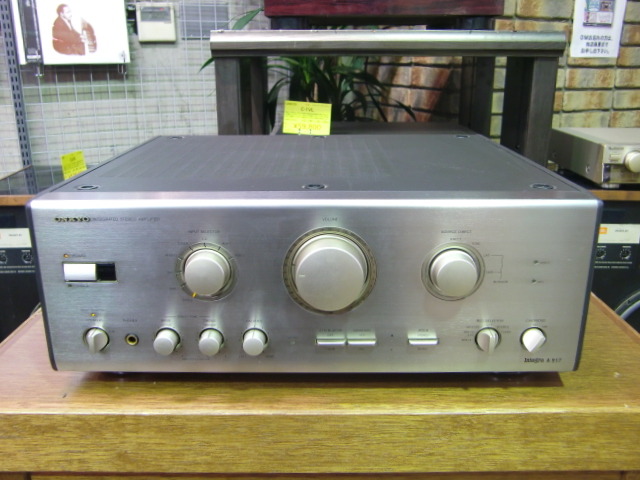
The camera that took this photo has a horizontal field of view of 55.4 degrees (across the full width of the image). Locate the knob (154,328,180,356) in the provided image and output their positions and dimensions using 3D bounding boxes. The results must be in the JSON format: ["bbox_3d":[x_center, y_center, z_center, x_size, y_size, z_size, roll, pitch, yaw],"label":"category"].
[{"bbox_3d":[-0.131,0.088,0.520,0.018,0.018,0.014,0,18,1],"label":"knob"}]

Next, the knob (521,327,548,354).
[{"bbox_3d":[0.182,0.086,0.516,0.019,0.019,0.011,0,18,1],"label":"knob"}]

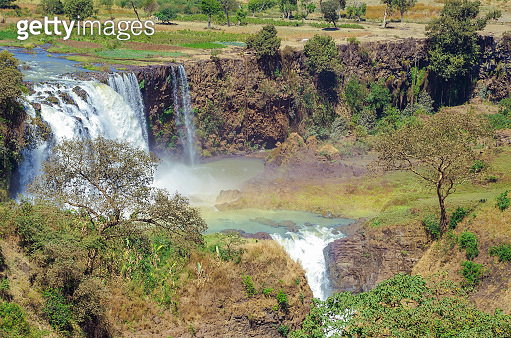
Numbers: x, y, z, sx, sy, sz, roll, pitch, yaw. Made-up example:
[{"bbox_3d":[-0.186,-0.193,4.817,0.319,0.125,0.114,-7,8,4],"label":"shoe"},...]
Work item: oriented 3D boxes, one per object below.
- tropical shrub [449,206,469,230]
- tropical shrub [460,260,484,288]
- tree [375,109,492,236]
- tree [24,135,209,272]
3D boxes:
[{"bbox_3d":[17.666,4.308,138.000,1.700,2.000,1.700,0,9,0],"label":"tropical shrub"},{"bbox_3d":[17.515,8.516,128.000,1.950,2.150,1.850,0,9,0],"label":"tropical shrub"},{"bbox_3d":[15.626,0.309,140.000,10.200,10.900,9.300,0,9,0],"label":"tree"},{"bbox_3d":[-10.878,2.877,125.000,14.000,10.900,11.500,0,9,0],"label":"tree"}]

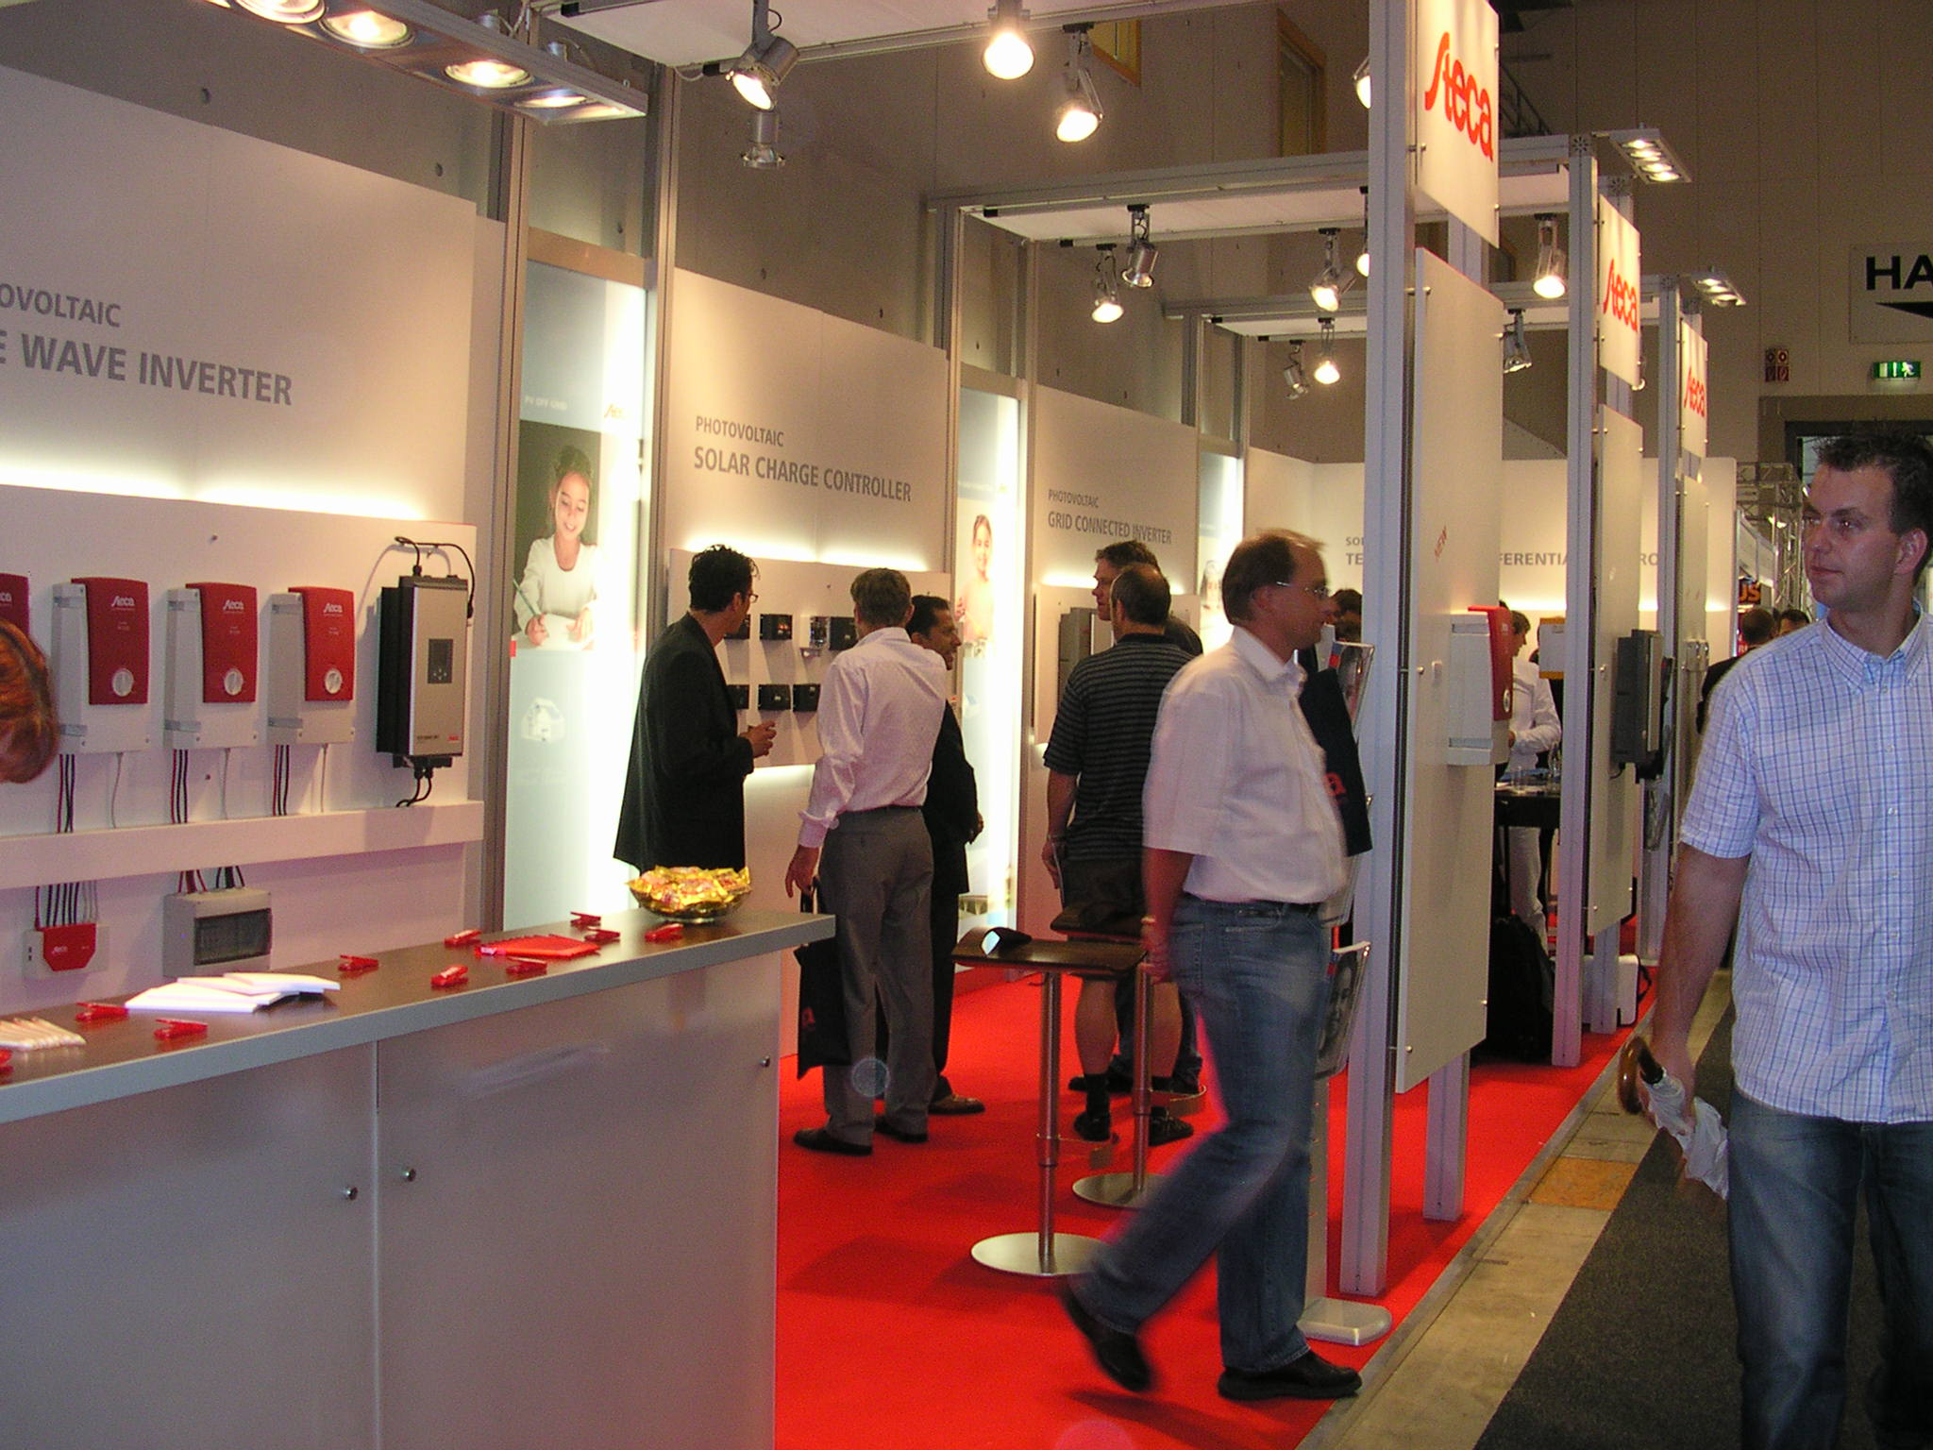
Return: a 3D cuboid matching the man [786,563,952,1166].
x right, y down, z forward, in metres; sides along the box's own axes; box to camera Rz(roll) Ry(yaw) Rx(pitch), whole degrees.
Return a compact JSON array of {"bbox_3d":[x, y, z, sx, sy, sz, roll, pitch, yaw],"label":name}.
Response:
[{"bbox_3d":[-0.304,0.409,6.469,0.480,1.800,0.360,0,2,-34],"label":"man"}]

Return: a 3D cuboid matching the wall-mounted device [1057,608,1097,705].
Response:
[{"bbox_3d":[0.575,-0.294,10.021,0.150,0.540,0.250,2,2,28],"label":"wall-mounted device"}]

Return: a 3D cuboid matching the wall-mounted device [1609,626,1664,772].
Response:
[{"bbox_3d":[2.564,-0.100,7.900,0.138,0.530,0.230,2,2,28],"label":"wall-mounted device"}]

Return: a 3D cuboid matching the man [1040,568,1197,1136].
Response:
[{"bbox_3d":[0.484,0.405,6.552,0.530,1.846,0.350,1,2,9],"label":"man"}]

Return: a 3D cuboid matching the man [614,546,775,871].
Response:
[{"bbox_3d":[-0.755,0.428,5.581,0.420,1.810,0.500,0,2,-28],"label":"man"}]

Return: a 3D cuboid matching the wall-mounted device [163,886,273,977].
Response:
[{"bbox_3d":[-1.829,0.510,5.060,0.115,0.208,0.258,2,2,25],"label":"wall-mounted device"}]

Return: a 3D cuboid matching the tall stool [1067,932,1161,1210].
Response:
[{"bbox_3d":[0.512,0.933,5.925,0.420,0.810,0.400,2,2,28],"label":"tall stool"}]

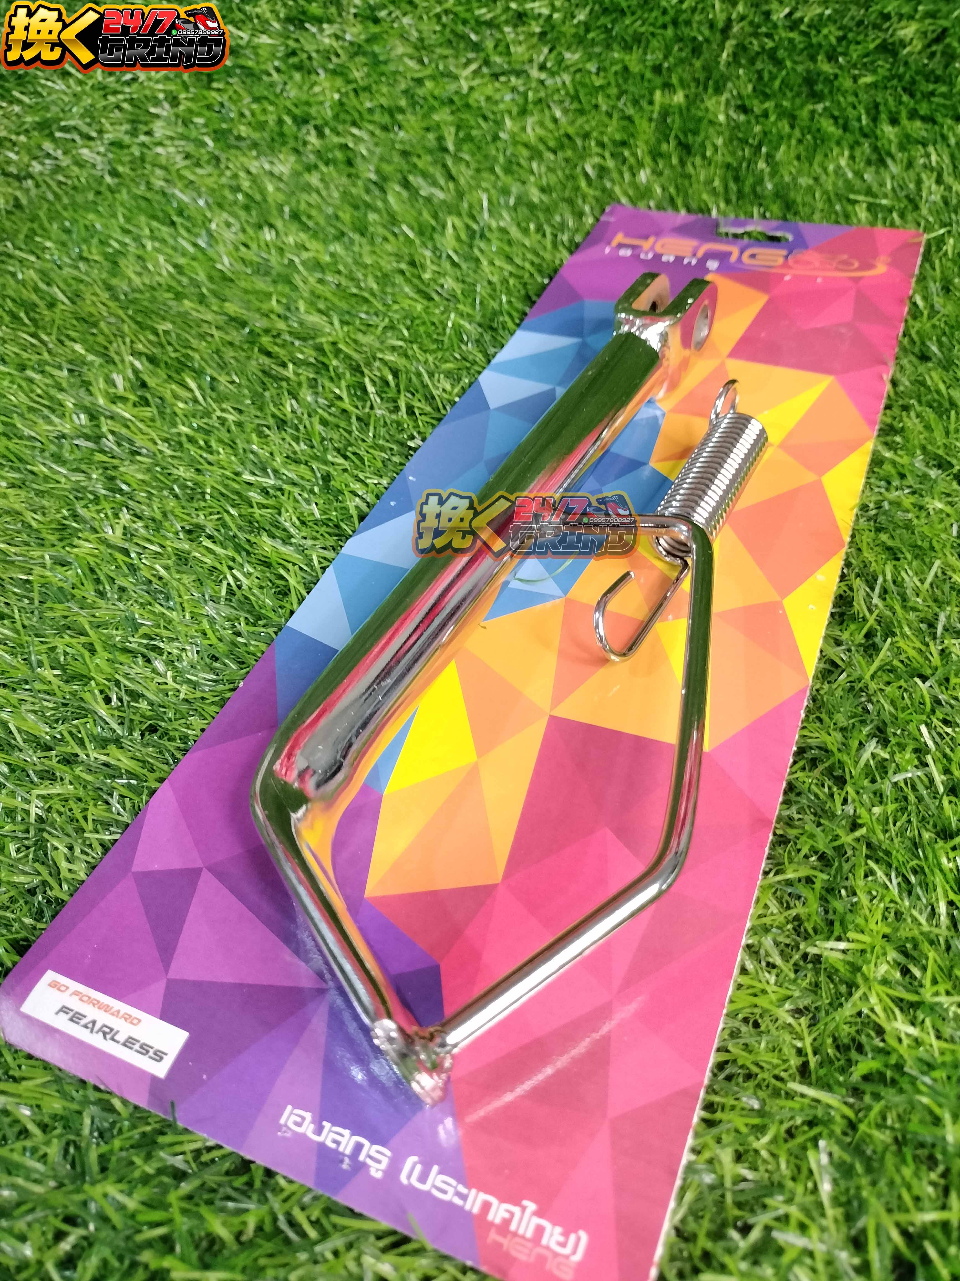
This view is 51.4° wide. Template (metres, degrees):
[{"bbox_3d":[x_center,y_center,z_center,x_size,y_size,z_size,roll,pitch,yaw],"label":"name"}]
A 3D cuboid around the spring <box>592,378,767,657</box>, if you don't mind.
[{"bbox_3d":[0.052,-0.035,0.240,0.018,0.016,0.107,17,49,23],"label":"spring"}]

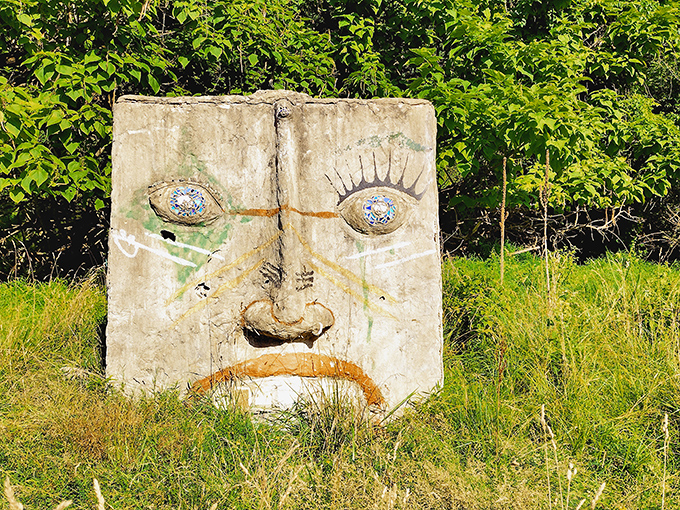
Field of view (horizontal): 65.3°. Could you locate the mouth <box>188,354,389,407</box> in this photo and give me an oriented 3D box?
[{"bbox_3d":[-0.351,0.868,3.585,1.313,0.385,0.090,0,-5,-3],"label":"mouth"}]

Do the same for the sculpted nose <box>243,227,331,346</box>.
[{"bbox_3d":[-0.352,0.206,3.586,0.627,0.783,0.200,0,-5,-3],"label":"sculpted nose"}]

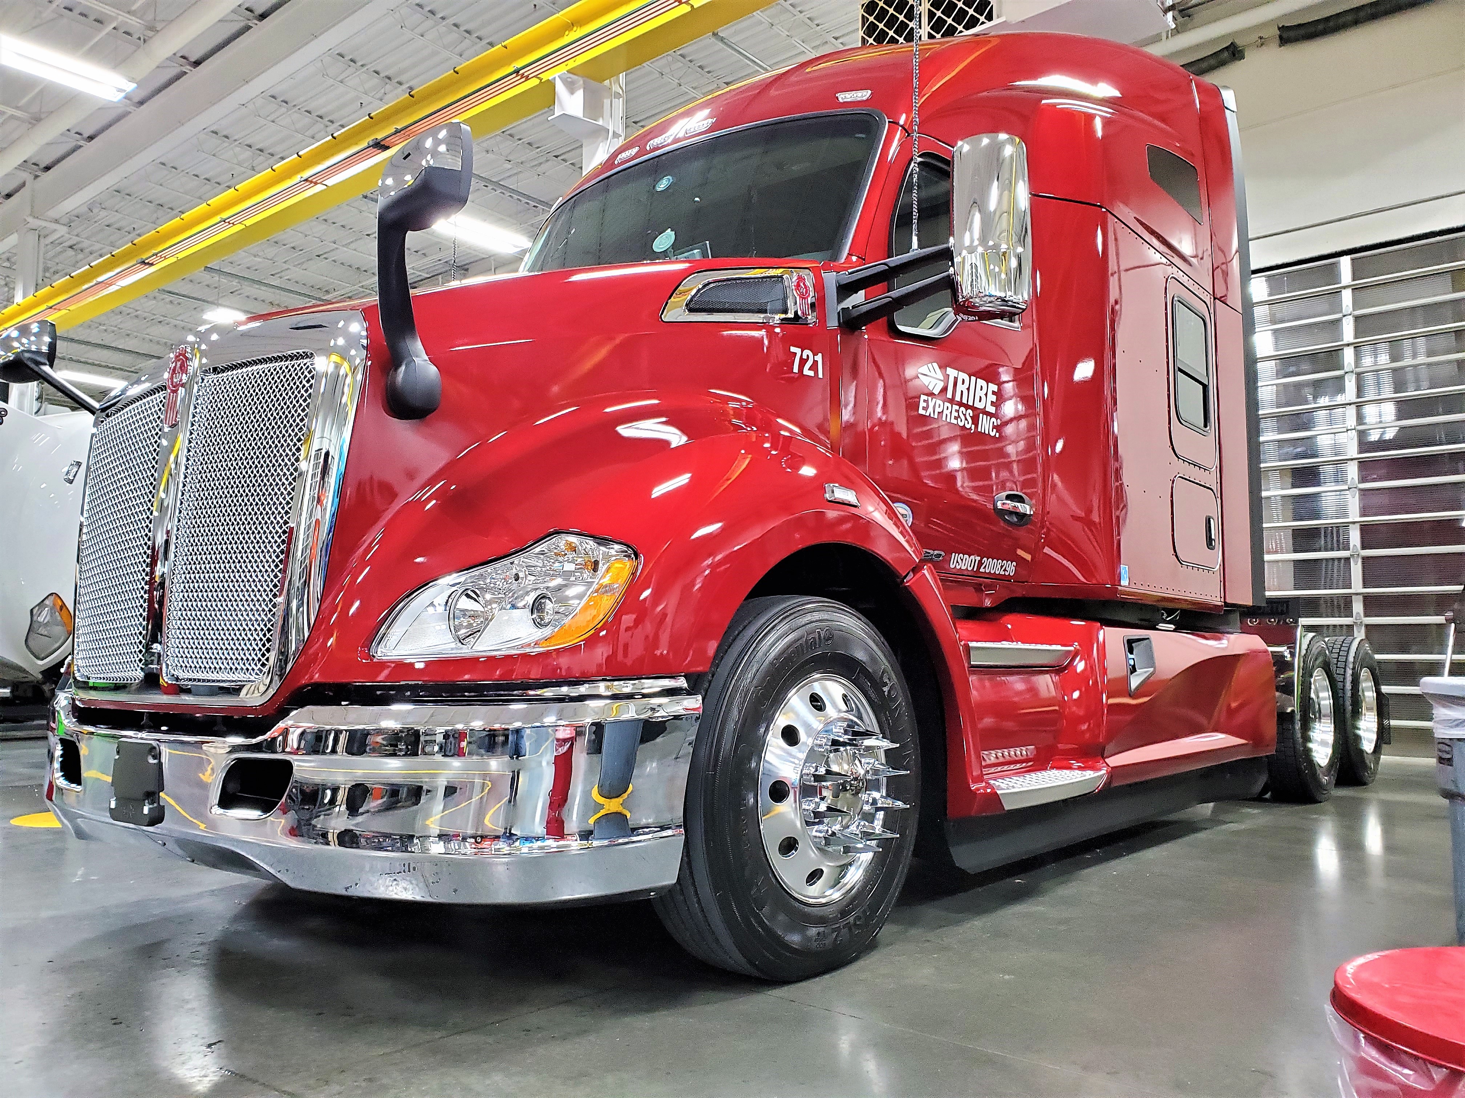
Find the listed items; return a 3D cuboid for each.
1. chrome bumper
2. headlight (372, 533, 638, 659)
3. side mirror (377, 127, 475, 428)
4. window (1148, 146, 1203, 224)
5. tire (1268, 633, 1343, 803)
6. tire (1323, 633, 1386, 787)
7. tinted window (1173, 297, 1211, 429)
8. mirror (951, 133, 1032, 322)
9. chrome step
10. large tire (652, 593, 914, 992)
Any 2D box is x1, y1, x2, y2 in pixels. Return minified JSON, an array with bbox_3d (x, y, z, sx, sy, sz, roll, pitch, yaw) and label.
[{"bbox_3d":[-1.237,0.554,2.942,2.420,0.460,0.730,-4,-7,40],"label":"chrome bumper"},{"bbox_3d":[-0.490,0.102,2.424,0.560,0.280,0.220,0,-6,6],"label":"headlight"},{"bbox_3d":[-0.630,-0.549,2.255,0.370,0.580,0.250,-4,-7,40],"label":"side mirror"},{"bbox_3d":[2.233,-1.882,5.537,0.045,0.290,0.770,-4,-7,40],"label":"window"},{"bbox_3d":[3.492,1.035,6.791,0.290,1.020,1.020,-4,-7,40],"label":"tire"},{"bbox_3d":[4.352,1.145,7.789,0.290,1.020,1.020,-4,-7,40],"label":"tire"},{"bbox_3d":[2.278,-0.915,5.458,0.045,0.590,0.490,-4,-7,40],"label":"tinted window"},{"bbox_3d":[0.758,-0.923,3.167,0.240,0.540,0.135,-2,-6,31],"label":"mirror"},{"bbox_3d":[1.070,0.842,3.909,0.190,0.080,0.840,-4,-7,40],"label":"chrome step"},{"bbox_3d":[0.159,0.625,2.983,0.290,1.000,1.000,-4,-7,39],"label":"large tire"}]

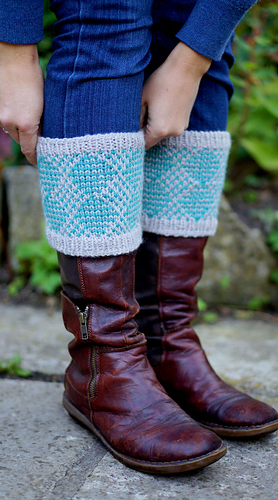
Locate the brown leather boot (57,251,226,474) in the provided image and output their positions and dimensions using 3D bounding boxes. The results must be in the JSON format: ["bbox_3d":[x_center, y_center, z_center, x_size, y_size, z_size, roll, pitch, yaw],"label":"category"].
[{"bbox_3d":[-0.006,0.107,1.233,0.112,0.250,0.272,-10,17,-35],"label":"brown leather boot"}]

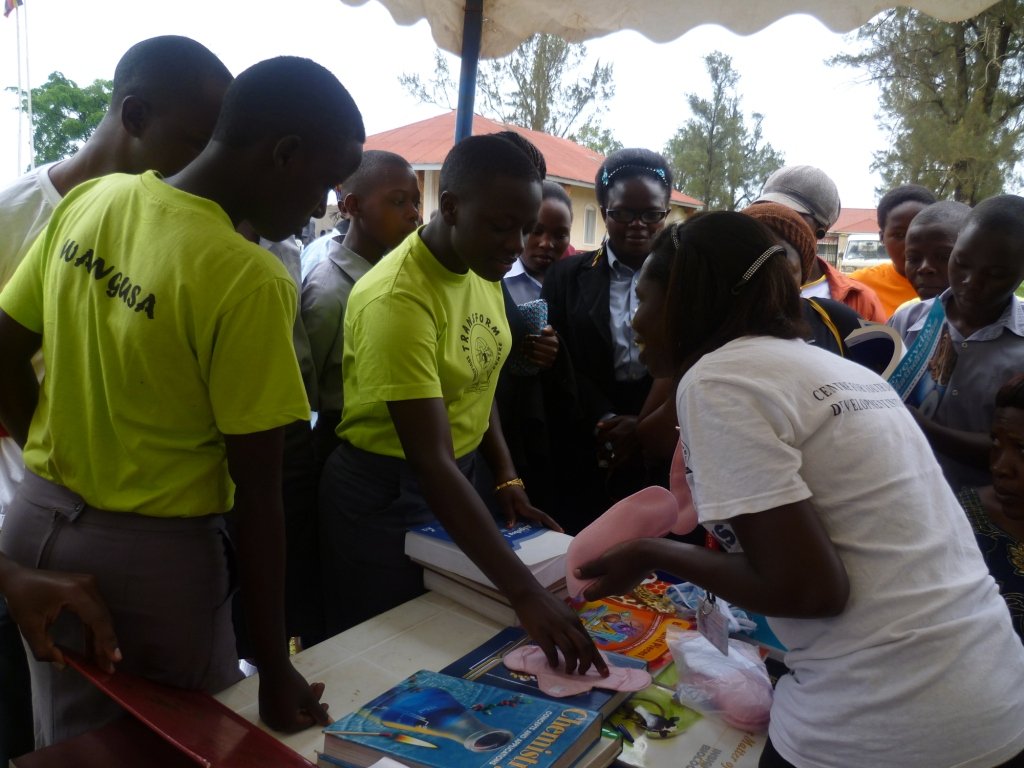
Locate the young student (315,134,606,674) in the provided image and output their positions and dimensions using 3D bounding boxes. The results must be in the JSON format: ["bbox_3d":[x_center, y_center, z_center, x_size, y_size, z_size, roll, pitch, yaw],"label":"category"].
[{"bbox_3d":[-0.120,0.359,1.610,0.660,1.630,0.460,7,11,36],"label":"young student"}]

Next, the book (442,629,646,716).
[{"bbox_3d":[0.050,0.456,1.278,0.256,0.030,0.215,6,10,32],"label":"book"}]

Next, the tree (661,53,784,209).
[{"bbox_3d":[9.747,-9.693,38.000,5.400,10.910,5.400,1,9,0],"label":"tree"}]

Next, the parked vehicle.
[{"bbox_3d":[11.406,-3.759,26.500,1.750,2.000,4.600,4,9,22],"label":"parked vehicle"}]

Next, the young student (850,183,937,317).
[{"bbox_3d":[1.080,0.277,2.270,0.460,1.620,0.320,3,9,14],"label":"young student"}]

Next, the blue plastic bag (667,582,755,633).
[{"bbox_3d":[0.385,0.413,1.592,0.120,0.050,0.185,-4,7,-44],"label":"blue plastic bag"}]

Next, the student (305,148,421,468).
[{"bbox_3d":[-0.345,0.289,1.960,0.300,1.660,0.450,5,10,28],"label":"student"}]

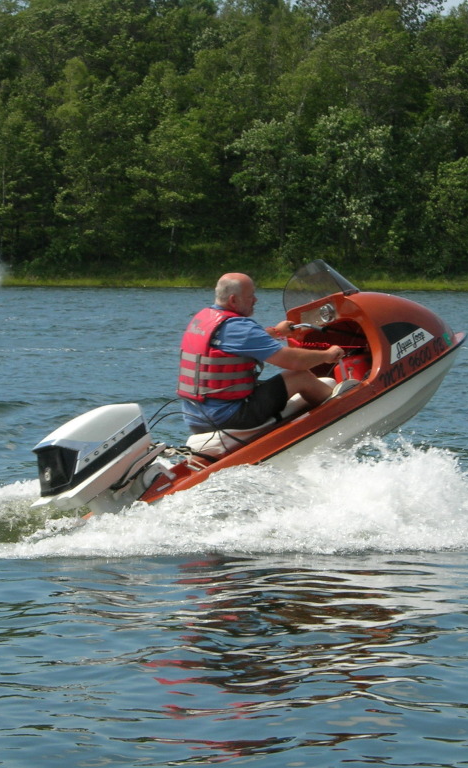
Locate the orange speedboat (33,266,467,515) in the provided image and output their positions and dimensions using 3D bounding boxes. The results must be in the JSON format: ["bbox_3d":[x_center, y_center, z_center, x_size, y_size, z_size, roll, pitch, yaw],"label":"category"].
[{"bbox_3d":[0.121,0.154,17.932,2.750,1.200,1.130,-26,4,-26],"label":"orange speedboat"}]

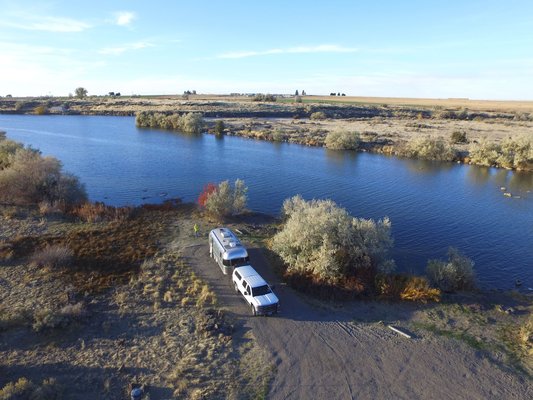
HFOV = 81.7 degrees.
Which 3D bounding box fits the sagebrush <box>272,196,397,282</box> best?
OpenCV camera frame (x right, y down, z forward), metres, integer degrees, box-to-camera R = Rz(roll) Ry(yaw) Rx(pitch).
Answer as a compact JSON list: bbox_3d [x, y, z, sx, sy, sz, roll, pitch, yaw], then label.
[{"bbox_3d":[6.852,3.686,33.016,13.086,8.225,9.160,4,19,12],"label":"sagebrush"}]

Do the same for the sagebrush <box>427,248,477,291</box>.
[{"bbox_3d":[18.675,6.780,31.147,4.361,4.108,3.707,12,22,32],"label":"sagebrush"}]

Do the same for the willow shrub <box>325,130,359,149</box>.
[{"bbox_3d":[30.254,-23.992,122.782,13.986,6.994,11.888,4,19,13],"label":"willow shrub"}]

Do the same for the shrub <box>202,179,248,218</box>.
[{"bbox_3d":[-6.565,-0.431,49.460,7.357,5.823,6.253,-2,18,-8],"label":"shrub"}]

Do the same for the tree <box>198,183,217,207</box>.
[{"bbox_3d":[-9.726,-0.627,52.021,3.491,4.601,3.142,-3,18,-11],"label":"tree"}]

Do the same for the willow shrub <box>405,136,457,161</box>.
[{"bbox_3d":[54.572,-17.646,103.502,16.205,6.926,11.343,9,20,26],"label":"willow shrub"}]

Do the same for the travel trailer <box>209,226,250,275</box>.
[{"bbox_3d":[-4.104,5.651,33.901,2.550,2.940,7.267,-7,19,-21],"label":"travel trailer"}]

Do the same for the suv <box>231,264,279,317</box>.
[{"bbox_3d":[-1.025,8.138,27.943,2.060,1.920,5.839,-9,20,-25],"label":"suv"}]

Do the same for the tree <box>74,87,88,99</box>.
[{"bbox_3d":[-212.118,-123.258,353.148,12.500,12.800,12.000,-10,21,-28],"label":"tree"}]

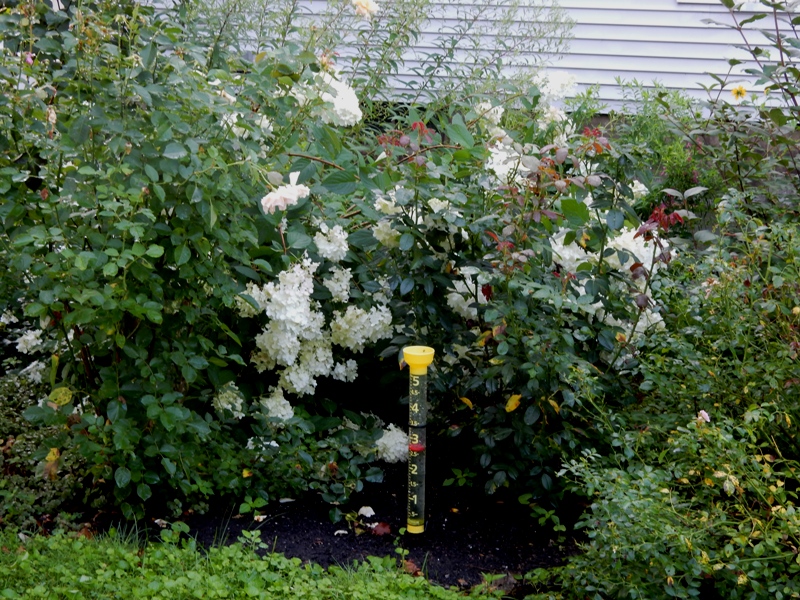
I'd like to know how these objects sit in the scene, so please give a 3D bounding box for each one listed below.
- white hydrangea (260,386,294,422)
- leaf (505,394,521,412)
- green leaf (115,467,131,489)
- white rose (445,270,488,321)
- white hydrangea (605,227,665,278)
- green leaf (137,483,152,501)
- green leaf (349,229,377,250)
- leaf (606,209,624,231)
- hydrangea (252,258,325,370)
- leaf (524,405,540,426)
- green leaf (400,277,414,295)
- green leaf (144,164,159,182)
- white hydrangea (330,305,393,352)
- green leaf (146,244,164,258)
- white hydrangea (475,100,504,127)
[{"bbox_3d":[-0.379,0.325,4.310,0.105,0.110,0.100,0,13,-6],"label":"white hydrangea"},{"bbox_3d":[0.307,0.281,3.750,0.030,0.059,0.012,39,-16,18],"label":"leaf"},{"bbox_3d":[-0.721,0.461,3.600,0.041,0.012,0.060,2,58,-9],"label":"green leaf"},{"bbox_3d":[0.194,-0.013,4.050,0.129,0.136,0.110,2,14,3],"label":"white rose"},{"bbox_3d":[0.782,-0.158,4.624,0.199,0.172,0.160,3,14,9],"label":"white hydrangea"},{"bbox_3d":[-0.746,0.559,4.050,0.044,0.053,0.016,-2,-17,-11],"label":"green leaf"},{"bbox_3d":[-0.117,-0.194,4.450,0.096,0.074,0.035,0,-8,-2],"label":"green leaf"},{"bbox_3d":[0.653,-0.244,4.200,0.054,0.067,0.018,3,-7,9],"label":"leaf"},{"bbox_3d":[-0.312,0.041,3.880,0.202,0.296,0.190,0,14,-5],"label":"hydrangea"},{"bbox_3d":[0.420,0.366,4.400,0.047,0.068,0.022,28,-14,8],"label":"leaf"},{"bbox_3d":[0.024,-0.044,4.400,0.040,0.062,0.020,28,-14,8],"label":"green leaf"},{"bbox_3d":[-0.666,-0.339,3.720,0.029,0.058,0.012,-34,-11,-19],"label":"green leaf"},{"bbox_3d":[-0.119,0.088,4.303,0.191,0.148,0.150,0,14,-2],"label":"white hydrangea"},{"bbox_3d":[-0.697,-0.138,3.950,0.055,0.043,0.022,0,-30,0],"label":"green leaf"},{"bbox_3d":[0.287,-0.599,4.450,0.096,0.075,0.085,2,14,3],"label":"white hydrangea"}]

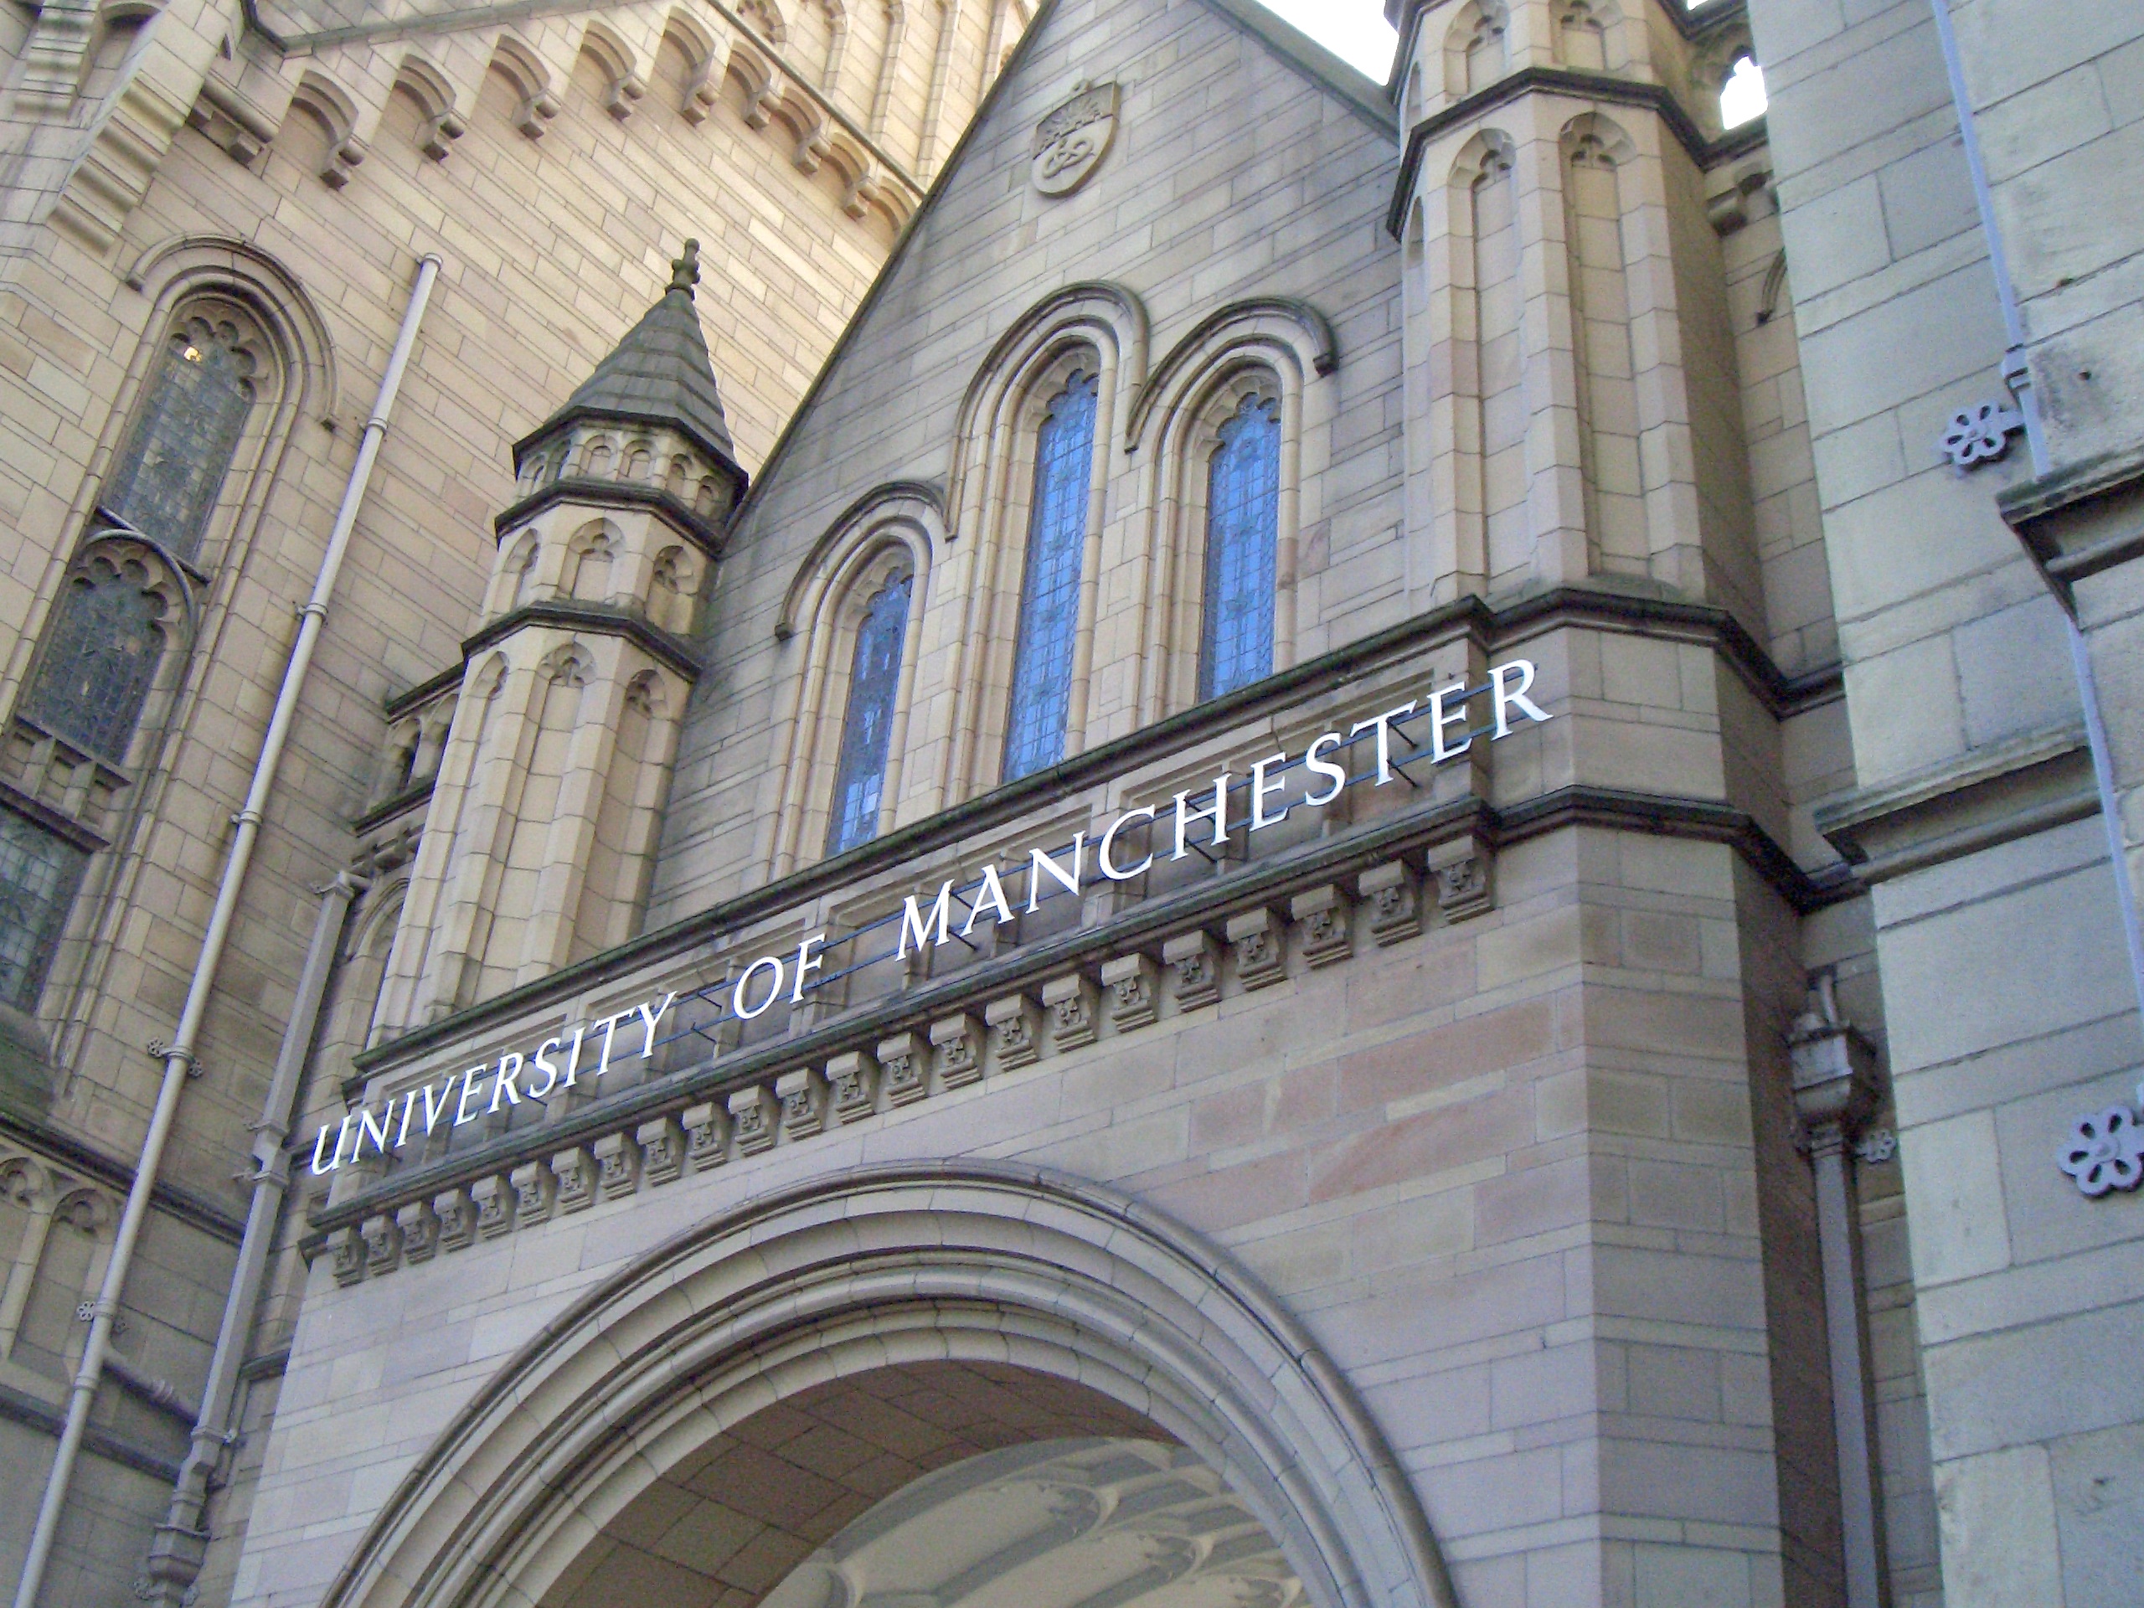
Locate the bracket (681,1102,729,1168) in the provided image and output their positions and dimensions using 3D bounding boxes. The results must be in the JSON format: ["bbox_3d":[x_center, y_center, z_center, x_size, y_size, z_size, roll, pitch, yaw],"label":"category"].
[{"bbox_3d":[-1.762,1.611,11.793,0.200,0.273,0.165,-22,-43,33],"label":"bracket"}]

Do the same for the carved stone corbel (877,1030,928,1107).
[{"bbox_3d":[-0.751,1.176,10.717,0.203,0.251,0.151,-22,-42,35],"label":"carved stone corbel"}]

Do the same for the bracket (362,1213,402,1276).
[{"bbox_3d":[-3.716,2.374,12.979,0.203,0.251,0.151,-22,-42,35],"label":"bracket"}]

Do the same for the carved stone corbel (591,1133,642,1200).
[{"bbox_3d":[-2.267,1.814,12.149,0.200,0.273,0.165,-22,-43,33],"label":"carved stone corbel"}]

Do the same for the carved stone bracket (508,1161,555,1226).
[{"bbox_3d":[-2.773,2.017,12.505,0.200,0.273,0.165,-22,-43,33],"label":"carved stone bracket"}]

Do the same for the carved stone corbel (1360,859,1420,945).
[{"bbox_3d":[1.272,0.394,9.659,0.200,0.273,0.165,-22,-43,33],"label":"carved stone corbel"}]

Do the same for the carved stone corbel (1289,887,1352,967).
[{"bbox_3d":[1.019,0.495,9.837,0.200,0.273,0.165,-22,-43,33],"label":"carved stone corbel"}]

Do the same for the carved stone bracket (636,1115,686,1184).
[{"bbox_3d":[-2.015,1.713,11.971,0.200,0.273,0.165,-22,-43,33],"label":"carved stone bracket"}]

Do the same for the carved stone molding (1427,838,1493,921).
[{"bbox_3d":[1.525,0.292,9.482,0.200,0.273,0.165,-22,-43,33],"label":"carved stone molding"}]

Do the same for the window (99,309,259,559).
[{"bbox_3d":[-6.492,-2.798,17.817,0.150,2.184,0.779,-22,-43,33],"label":"window"}]

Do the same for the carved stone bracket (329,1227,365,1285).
[{"bbox_3d":[-4.037,2.525,13.394,0.200,0.273,0.165,-22,-43,33],"label":"carved stone bracket"}]

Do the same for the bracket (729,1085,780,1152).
[{"bbox_3d":[-1.489,1.476,11.279,0.203,0.251,0.151,-22,-42,35],"label":"bracket"}]

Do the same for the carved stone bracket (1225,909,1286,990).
[{"bbox_3d":[0.733,0.578,9.584,0.203,0.251,0.151,-22,-42,35],"label":"carved stone bracket"}]

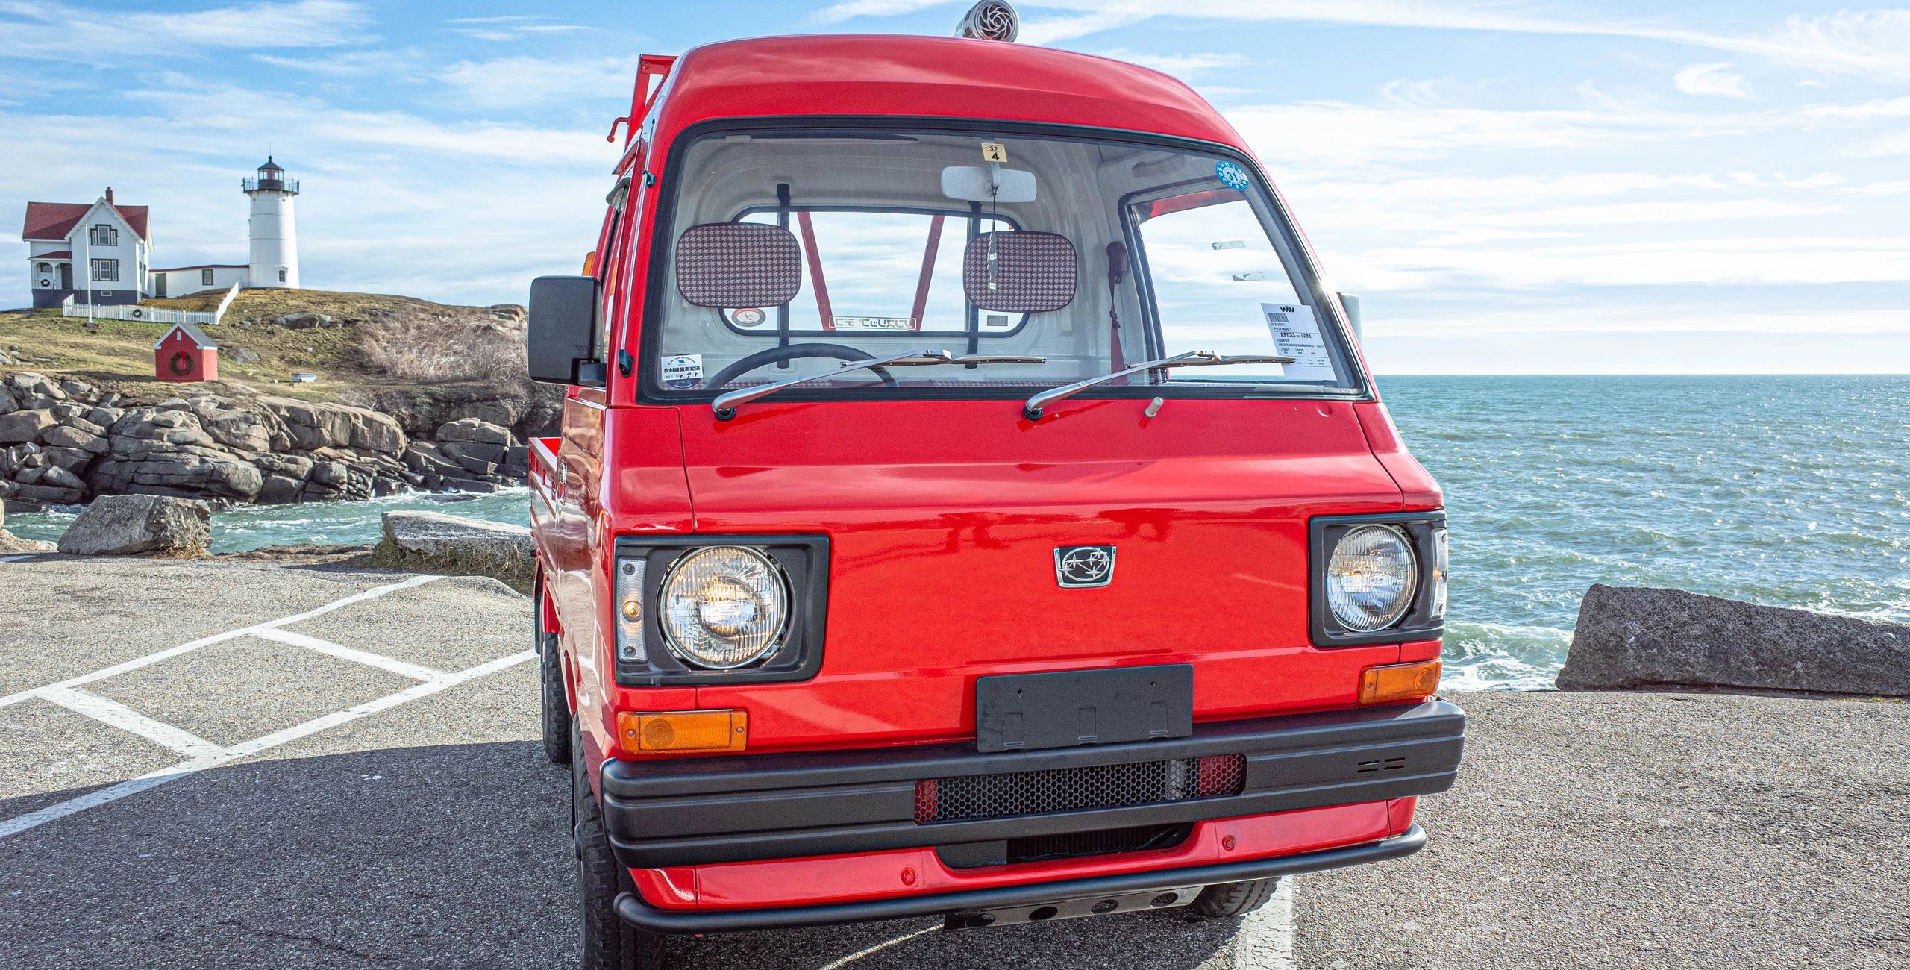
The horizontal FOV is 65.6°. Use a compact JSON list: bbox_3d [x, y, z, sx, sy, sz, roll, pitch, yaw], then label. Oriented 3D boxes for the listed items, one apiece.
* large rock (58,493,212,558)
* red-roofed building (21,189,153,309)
[{"bbox_3d":[-5.392,0.240,9.750,0.900,0.380,0.650,-2,5,-27],"label":"large rock"},{"bbox_3d":[-80.308,-21.861,137.000,10.500,11.000,9.000,-2,5,-21],"label":"red-roofed building"}]

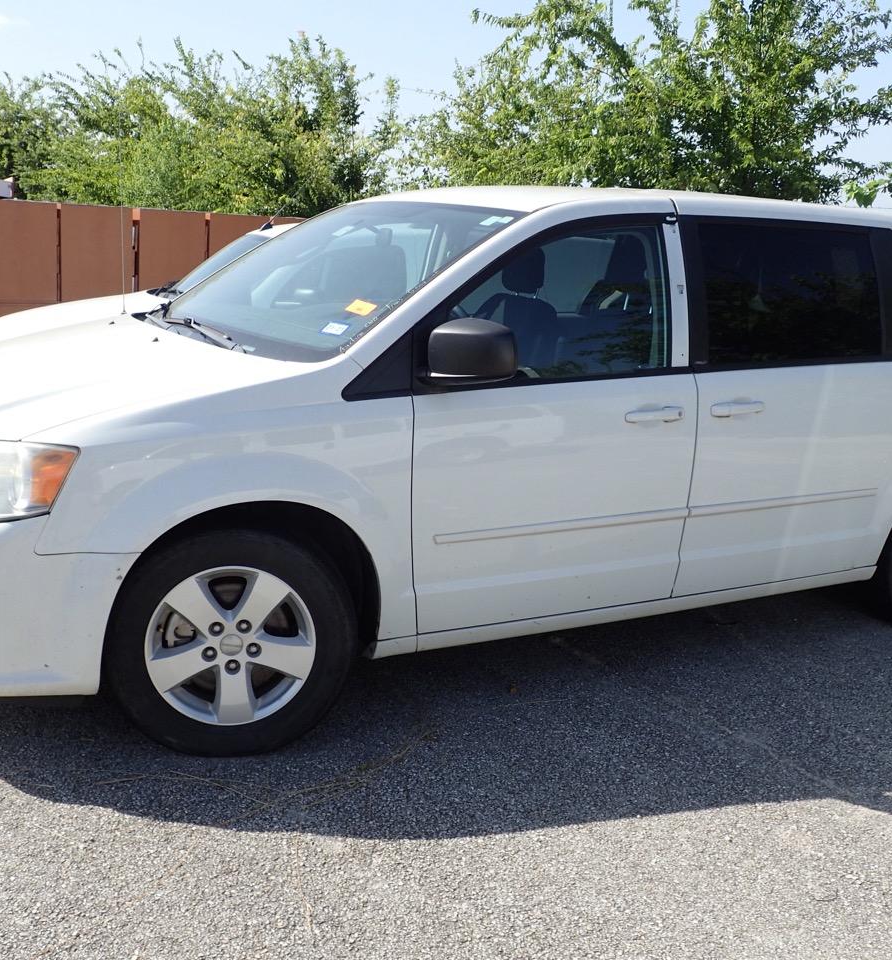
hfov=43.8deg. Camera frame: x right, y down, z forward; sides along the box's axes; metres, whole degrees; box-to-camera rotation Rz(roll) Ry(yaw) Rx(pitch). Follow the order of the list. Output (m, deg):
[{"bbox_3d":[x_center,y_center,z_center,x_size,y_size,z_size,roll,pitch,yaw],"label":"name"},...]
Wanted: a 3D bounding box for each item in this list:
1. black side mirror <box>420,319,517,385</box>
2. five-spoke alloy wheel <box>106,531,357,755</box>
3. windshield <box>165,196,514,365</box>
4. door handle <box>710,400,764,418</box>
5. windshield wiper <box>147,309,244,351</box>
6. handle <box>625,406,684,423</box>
[{"bbox_3d":[0.064,-0.363,3.105,0.165,0.185,0.230,-3,15,-30],"label":"black side mirror"},{"bbox_3d":[-0.617,0.440,3.214,0.710,0.700,0.220,2,13,-10],"label":"five-spoke alloy wheel"},{"bbox_3d":[-0.459,-0.733,3.920,0.970,0.140,1.660,-39,29,-17],"label":"windshield"},{"bbox_3d":[0.999,-0.239,3.793,0.248,0.050,0.055,-3,15,-30],"label":"door handle"},{"bbox_3d":[-0.847,-0.506,3.753,0.120,0.085,0.800,-3,15,-30],"label":"windshield wiper"},{"bbox_3d":[0.683,-0.210,3.612,0.245,0.052,0.055,-3,15,-30],"label":"handle"}]

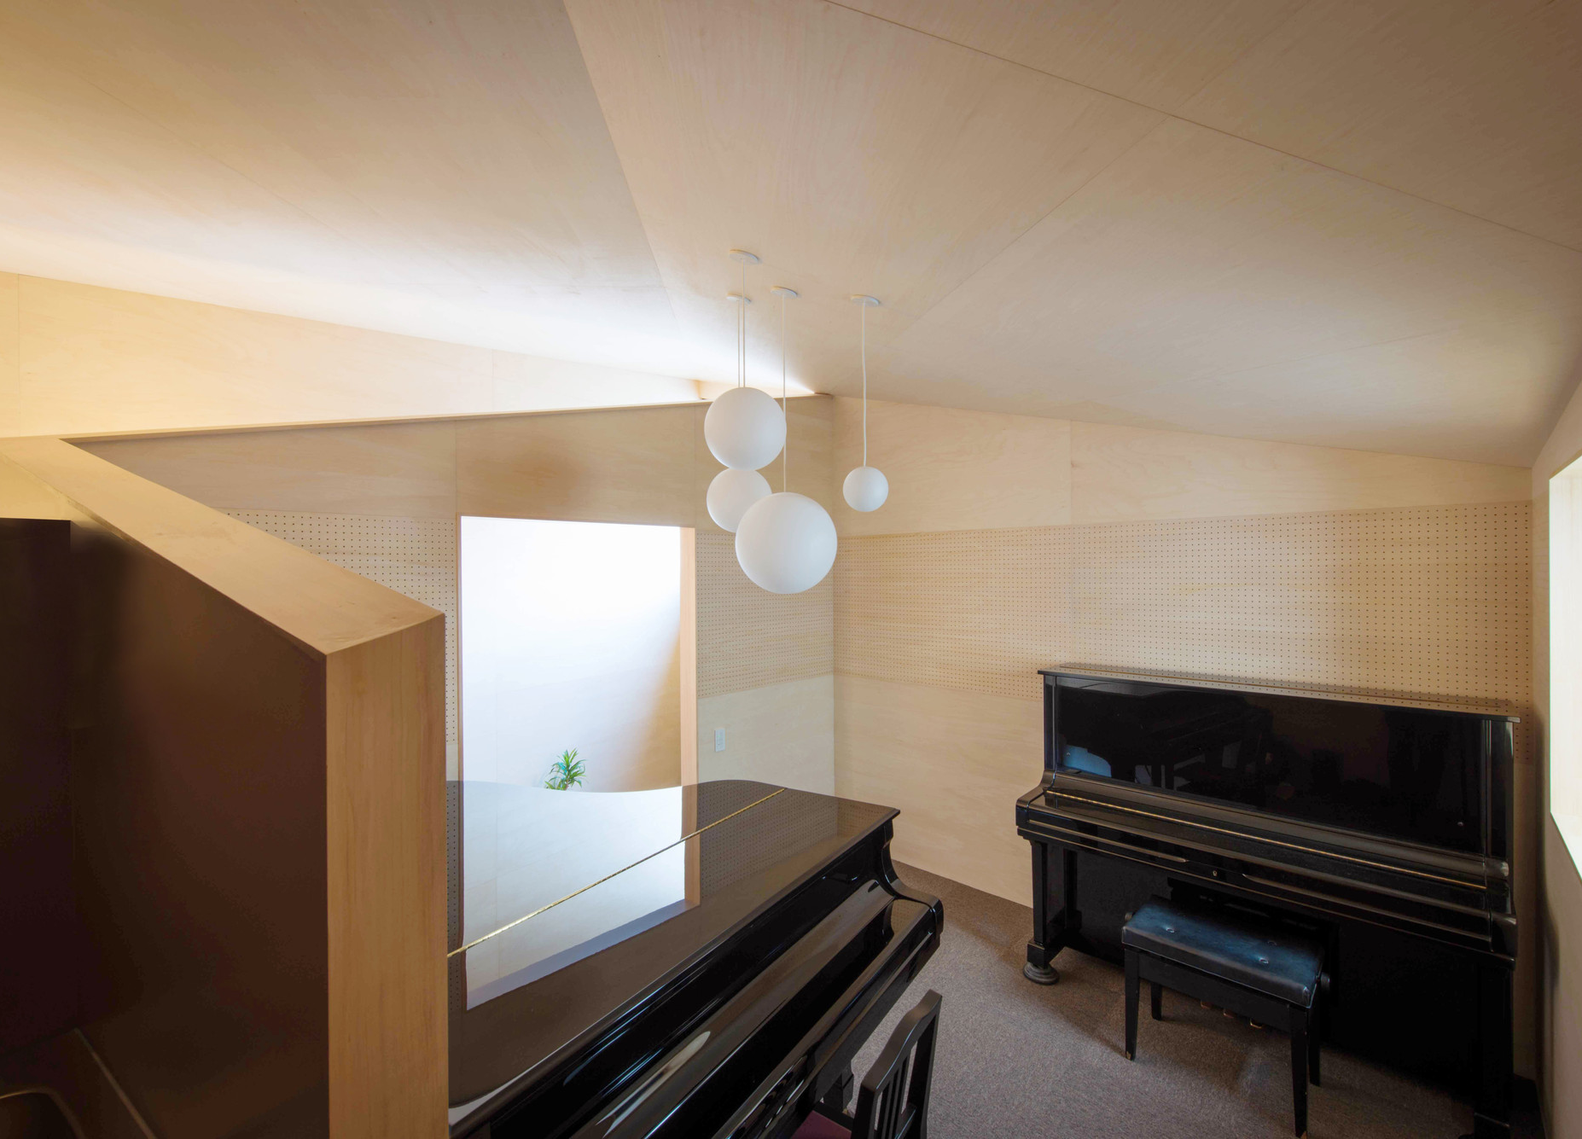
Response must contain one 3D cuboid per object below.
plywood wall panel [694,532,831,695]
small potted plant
[{"bbox_3d":[-0.118,0.247,3.994,0.020,0.910,1.135,-1,0,44],"label":"plywood wall panel"},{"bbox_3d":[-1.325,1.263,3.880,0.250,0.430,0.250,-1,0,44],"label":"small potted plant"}]

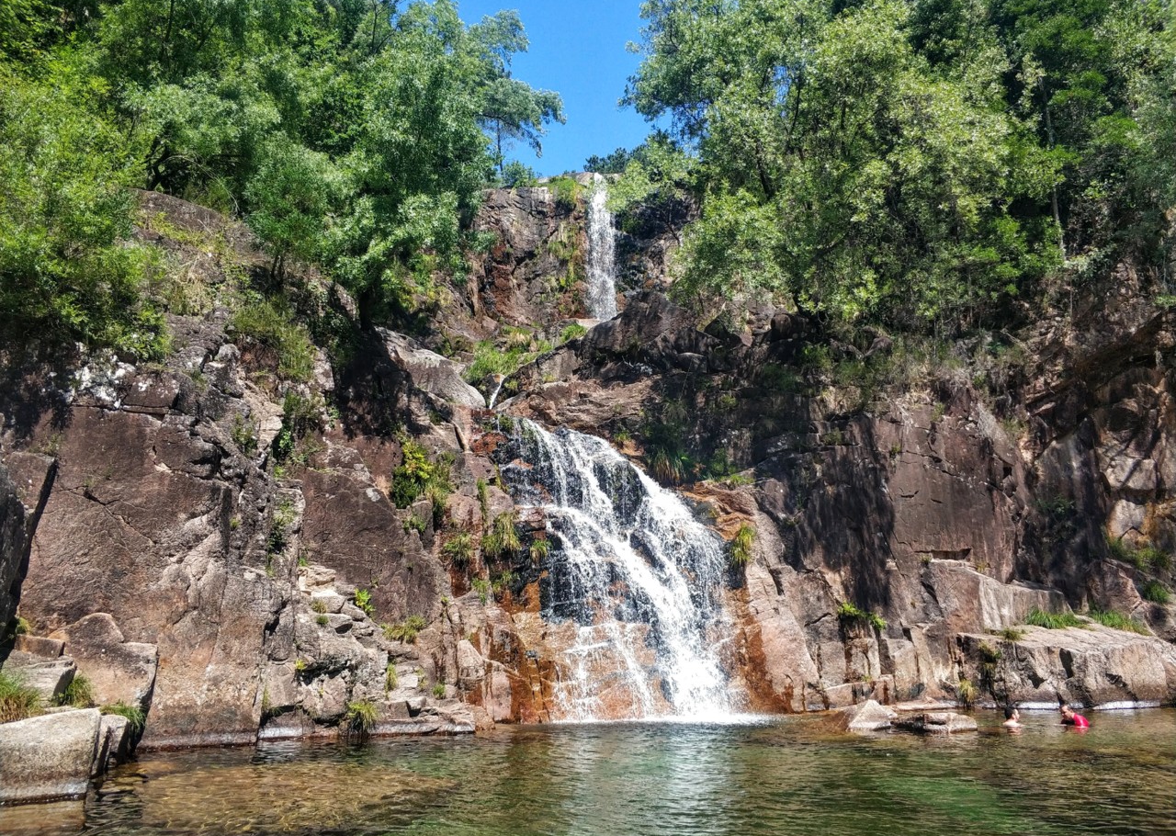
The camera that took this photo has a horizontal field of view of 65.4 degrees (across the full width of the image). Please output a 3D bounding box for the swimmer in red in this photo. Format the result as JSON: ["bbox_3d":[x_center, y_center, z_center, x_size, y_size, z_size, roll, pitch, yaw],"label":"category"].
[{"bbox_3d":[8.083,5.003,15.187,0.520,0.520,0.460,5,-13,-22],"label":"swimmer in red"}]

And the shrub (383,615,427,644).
[{"bbox_3d":[-3.040,3.497,15.200,0.731,0.463,0.549,2,-13,-9],"label":"shrub"}]

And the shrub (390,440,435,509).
[{"bbox_3d":[-3.227,1.042,16.900,0.840,1.250,0.750,0,-13,0],"label":"shrub"}]

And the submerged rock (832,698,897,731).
[{"bbox_3d":[4.382,4.717,14.500,1.020,0.480,0.800,0,-13,0],"label":"submerged rock"}]

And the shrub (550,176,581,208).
[{"bbox_3d":[-0.675,-6.795,27.500,0.937,0.943,0.797,0,-12,0],"label":"shrub"}]

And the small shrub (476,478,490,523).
[{"bbox_3d":[-1.974,1.543,17.200,0.250,0.800,0.270,0,-13,0],"label":"small shrub"}]

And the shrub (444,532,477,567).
[{"bbox_3d":[-2.279,2.328,16.300,0.588,0.590,0.471,2,-13,-9],"label":"shrub"}]

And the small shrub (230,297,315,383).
[{"bbox_3d":[-6.198,-1.543,18.000,1.660,1.498,1.328,2,-13,-9],"label":"small shrub"}]

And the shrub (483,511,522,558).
[{"bbox_3d":[-1.558,2.147,16.800,0.707,0.832,0.530,2,-13,-9],"label":"shrub"}]

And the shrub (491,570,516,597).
[{"bbox_3d":[-1.504,2.967,16.400,0.460,0.470,0.400,0,-13,0],"label":"shrub"}]

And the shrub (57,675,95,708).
[{"bbox_3d":[-5.588,2.987,10.000,0.410,0.380,0.380,0,-13,0],"label":"shrub"}]

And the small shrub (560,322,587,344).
[{"bbox_3d":[-0.396,-2.364,25.500,0.710,0.560,0.600,0,-13,0],"label":"small shrub"}]

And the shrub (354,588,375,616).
[{"bbox_3d":[-3.735,3.075,15.300,0.368,0.437,0.294,2,-13,-9],"label":"shrub"}]

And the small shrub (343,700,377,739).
[{"bbox_3d":[-3.313,4.353,13.300,0.500,0.540,0.440,0,-13,0],"label":"small shrub"}]

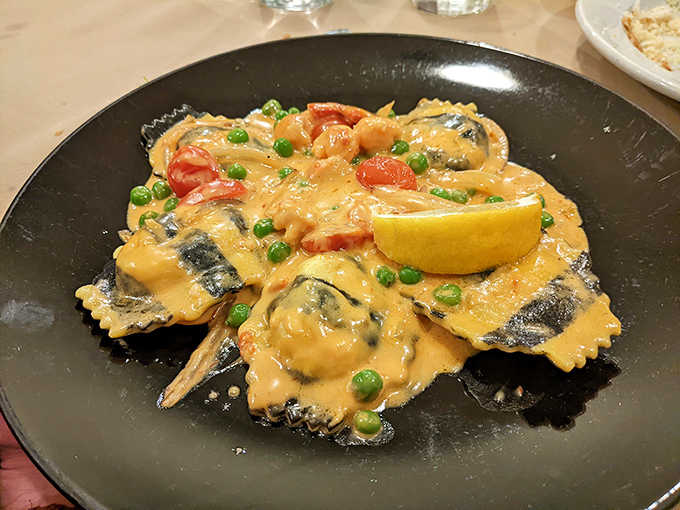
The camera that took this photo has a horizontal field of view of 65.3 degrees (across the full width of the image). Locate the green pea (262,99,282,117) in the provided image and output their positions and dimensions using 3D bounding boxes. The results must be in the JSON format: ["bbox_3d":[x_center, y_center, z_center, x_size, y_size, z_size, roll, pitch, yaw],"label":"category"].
[{"bbox_3d":[-0.036,-0.078,0.281,0.010,0.009,0.010,-3,47,0],"label":"green pea"}]

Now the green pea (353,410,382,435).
[{"bbox_3d":[0.009,0.052,0.166,0.009,0.008,0.009,-3,47,0],"label":"green pea"}]

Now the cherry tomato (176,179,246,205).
[{"bbox_3d":[-0.054,-0.027,0.227,0.030,0.012,0.017,-13,48,-9],"label":"cherry tomato"}]

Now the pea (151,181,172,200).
[{"bbox_3d":[-0.077,-0.028,0.230,0.008,0.008,0.008,-3,47,0],"label":"pea"}]

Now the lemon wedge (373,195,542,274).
[{"bbox_3d":[0.041,-0.010,0.196,0.065,0.026,0.026,-4,47,-1],"label":"lemon wedge"}]

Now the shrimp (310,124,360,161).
[{"bbox_3d":[-0.002,-0.052,0.247,0.024,0.018,0.020,-3,47,0],"label":"shrimp"}]

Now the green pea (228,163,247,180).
[{"bbox_3d":[-0.047,-0.038,0.245,0.009,0.008,0.009,-3,47,0],"label":"green pea"}]

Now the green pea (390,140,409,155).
[{"bbox_3d":[0.029,-0.051,0.253,0.009,0.008,0.009,-3,47,0],"label":"green pea"}]

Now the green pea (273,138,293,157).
[{"bbox_3d":[-0.025,-0.047,0.235,0.009,0.009,0.009,-3,47,0],"label":"green pea"}]

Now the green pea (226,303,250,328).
[{"bbox_3d":[-0.036,0.021,0.187,0.008,0.008,0.008,-3,47,0],"label":"green pea"}]

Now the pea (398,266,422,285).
[{"bbox_3d":[0.026,0.007,0.192,0.008,0.007,0.008,-3,47,0],"label":"pea"}]

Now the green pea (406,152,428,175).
[{"bbox_3d":[0.033,-0.039,0.224,0.009,0.009,0.009,-3,47,0],"label":"green pea"}]

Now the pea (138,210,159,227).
[{"bbox_3d":[-0.079,-0.014,0.218,0.008,0.008,0.008,-3,47,0],"label":"pea"}]

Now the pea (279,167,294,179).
[{"bbox_3d":[-0.024,-0.036,0.236,0.008,0.007,0.008,-3,47,0],"label":"pea"}]

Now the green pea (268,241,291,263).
[{"bbox_3d":[-0.023,-0.001,0.203,0.009,0.009,0.009,-3,47,0],"label":"green pea"}]

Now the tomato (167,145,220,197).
[{"bbox_3d":[-0.063,-0.035,0.226,0.022,0.021,0.018,-17,48,-12],"label":"tomato"}]

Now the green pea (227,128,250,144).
[{"bbox_3d":[-0.045,-0.053,0.234,0.009,0.009,0.009,-3,47,0],"label":"green pea"}]

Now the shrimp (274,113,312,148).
[{"bbox_3d":[-0.023,-0.060,0.258,0.021,0.018,0.020,-3,47,0],"label":"shrimp"}]

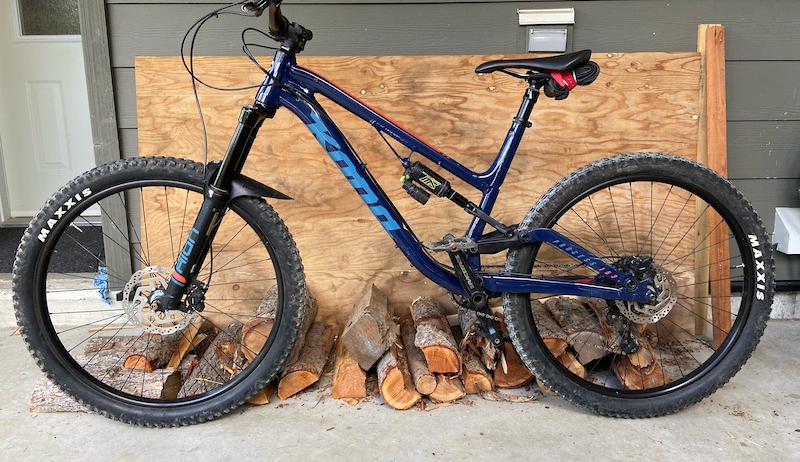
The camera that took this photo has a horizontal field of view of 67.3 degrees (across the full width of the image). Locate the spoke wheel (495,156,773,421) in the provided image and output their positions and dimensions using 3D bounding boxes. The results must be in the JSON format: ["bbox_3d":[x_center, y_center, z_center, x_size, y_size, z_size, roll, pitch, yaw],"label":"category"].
[{"bbox_3d":[0.622,0.149,1.561,0.703,0.703,0.062,-1,8,-2],"label":"spoke wheel"}]

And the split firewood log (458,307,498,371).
[{"bbox_3d":[0.230,0.317,1.897,0.088,0.095,0.320,-1,11,-2],"label":"split firewood log"}]

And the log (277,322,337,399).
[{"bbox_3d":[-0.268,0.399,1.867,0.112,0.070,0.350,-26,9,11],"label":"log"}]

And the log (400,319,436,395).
[{"bbox_3d":[0.058,0.392,1.923,0.058,0.058,0.400,-2,15,-6],"label":"log"}]

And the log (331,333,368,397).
[{"bbox_3d":[-0.131,0.388,1.899,0.098,0.095,0.380,0,12,4],"label":"log"}]

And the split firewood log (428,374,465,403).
[{"bbox_3d":[0.117,0.403,1.868,0.100,0.075,0.380,-2,12,-5],"label":"split firewood log"}]

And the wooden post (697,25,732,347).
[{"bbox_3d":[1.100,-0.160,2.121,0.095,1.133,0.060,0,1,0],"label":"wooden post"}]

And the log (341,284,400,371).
[{"bbox_3d":[-0.088,0.295,1.919,0.140,0.160,0.360,0,9,1],"label":"log"}]

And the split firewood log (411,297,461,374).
[{"bbox_3d":[0.108,0.325,1.926,0.115,0.090,0.400,-1,13,-3],"label":"split firewood log"}]

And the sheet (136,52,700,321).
[{"bbox_3d":[0.071,-0.120,2.200,2.014,1.026,0.018,0,6,0],"label":"sheet"}]

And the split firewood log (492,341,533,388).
[{"bbox_3d":[0.348,0.367,1.993,0.140,0.142,0.380,0,12,0],"label":"split firewood log"}]

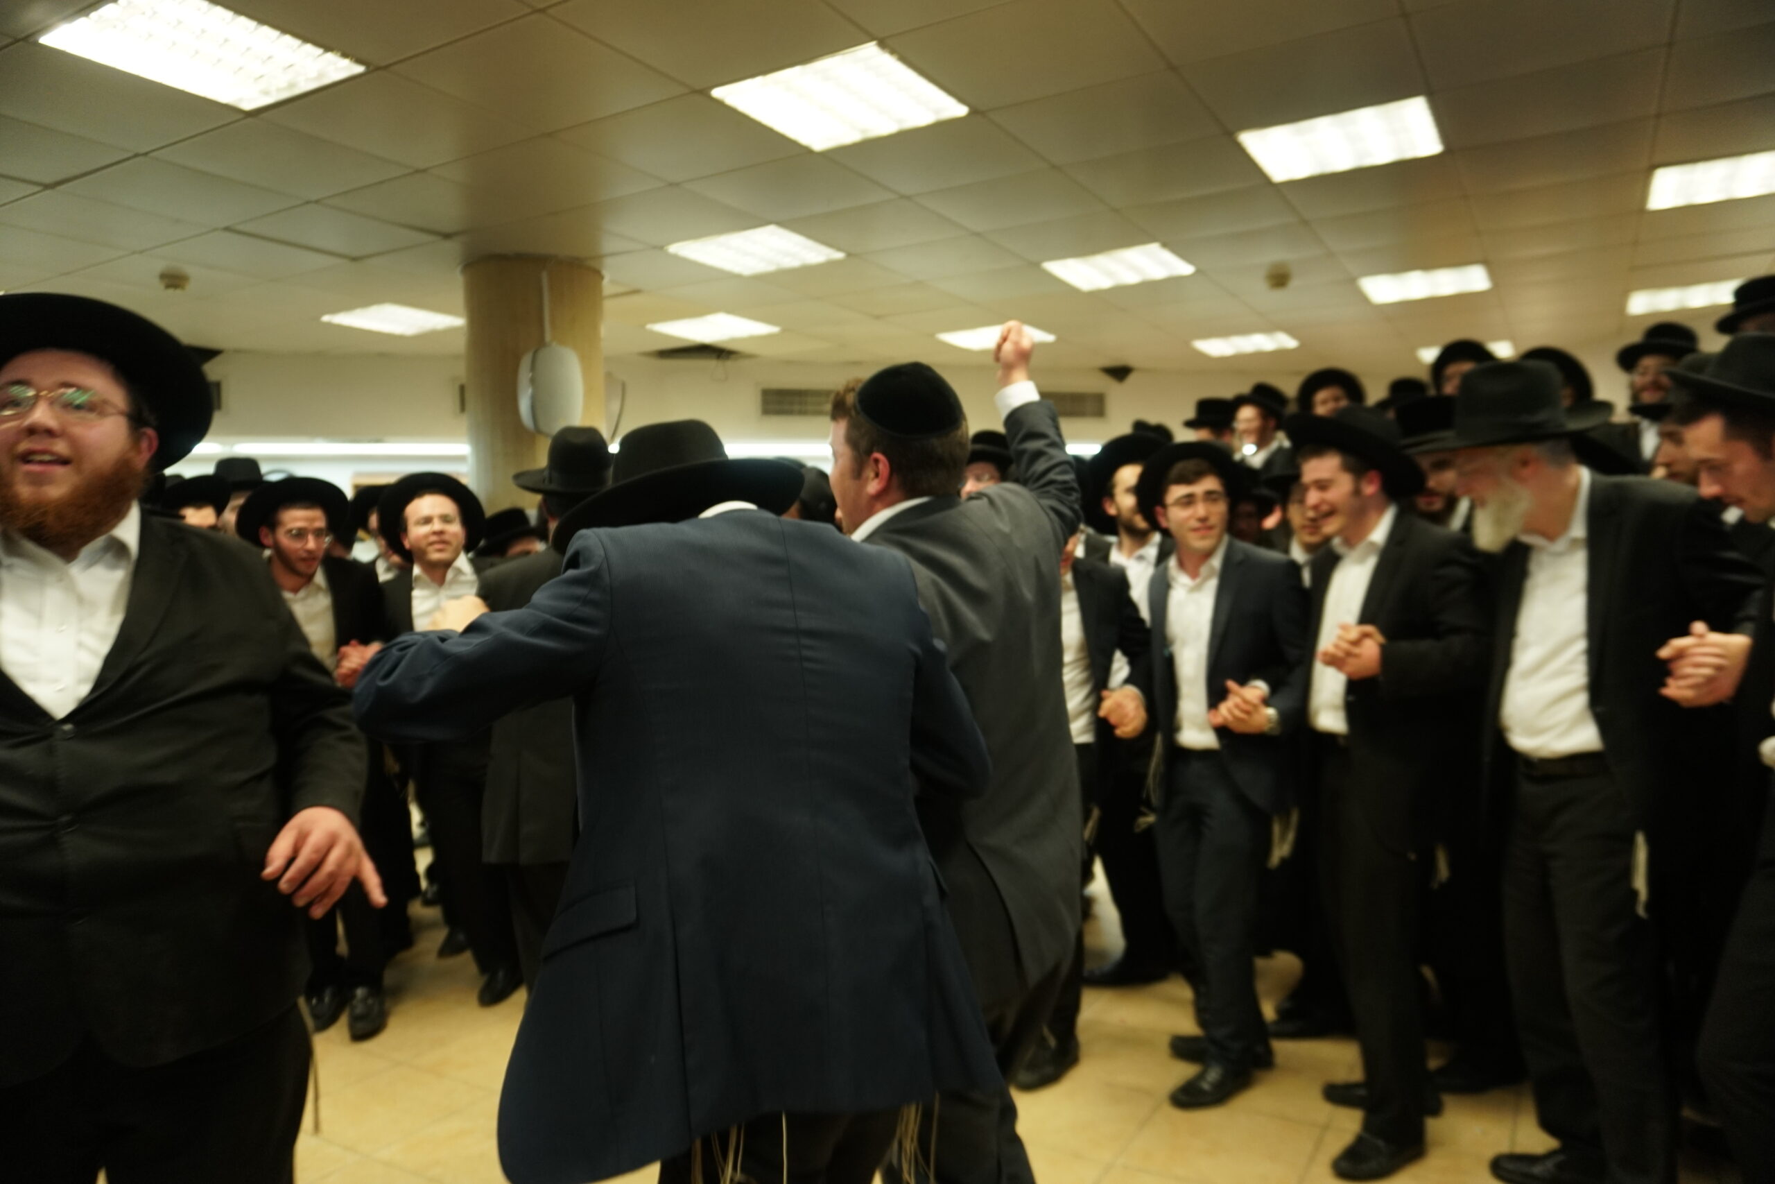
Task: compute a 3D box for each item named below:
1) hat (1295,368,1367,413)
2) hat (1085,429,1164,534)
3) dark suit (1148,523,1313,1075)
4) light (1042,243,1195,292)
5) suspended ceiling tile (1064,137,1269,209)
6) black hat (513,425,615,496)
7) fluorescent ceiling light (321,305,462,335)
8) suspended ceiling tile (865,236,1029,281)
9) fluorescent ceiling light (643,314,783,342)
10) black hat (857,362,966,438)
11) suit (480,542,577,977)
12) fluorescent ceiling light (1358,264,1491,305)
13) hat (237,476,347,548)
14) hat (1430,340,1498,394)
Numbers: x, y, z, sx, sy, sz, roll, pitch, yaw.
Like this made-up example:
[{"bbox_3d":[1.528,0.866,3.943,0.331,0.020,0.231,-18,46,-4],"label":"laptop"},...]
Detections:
[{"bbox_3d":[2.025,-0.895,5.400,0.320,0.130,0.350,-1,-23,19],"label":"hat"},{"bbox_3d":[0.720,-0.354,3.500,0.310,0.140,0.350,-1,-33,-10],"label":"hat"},{"bbox_3d":[0.946,0.570,3.280,0.350,1.420,0.480,-2,2,-40],"label":"dark suit"},{"bbox_3d":[1.088,-1.539,5.569,0.600,0.060,0.600,0,2,31],"label":"light"},{"bbox_3d":[0.996,-1.492,4.231,0.600,0.020,0.600,0,2,31],"label":"suspended ceiling tile"},{"bbox_3d":[-0.775,-0.336,3.000,0.340,0.150,0.370,-2,2,-15],"label":"black hat"},{"bbox_3d":[-2.661,-1.491,6.375,0.600,0.060,0.600,0,2,31],"label":"fluorescent ceiling light"},{"bbox_3d":[0.268,-1.511,5.363,0.600,0.020,0.600,0,2,31],"label":"suspended ceiling tile"},{"bbox_3d":[-0.995,-1.530,6.820,0.600,0.060,0.600,0,2,31],"label":"fluorescent ceiling light"},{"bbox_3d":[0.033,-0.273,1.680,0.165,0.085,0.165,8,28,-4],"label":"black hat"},{"bbox_3d":[-0.859,0.630,3.167,0.540,1.500,0.340,-1,1,-5],"label":"suit"},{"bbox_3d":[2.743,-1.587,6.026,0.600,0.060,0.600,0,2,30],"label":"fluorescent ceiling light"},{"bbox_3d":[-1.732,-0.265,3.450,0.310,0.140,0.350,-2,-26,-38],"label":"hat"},{"bbox_3d":[2.985,-1.147,6.100,0.340,0.150,0.370,0,-18,41],"label":"hat"}]

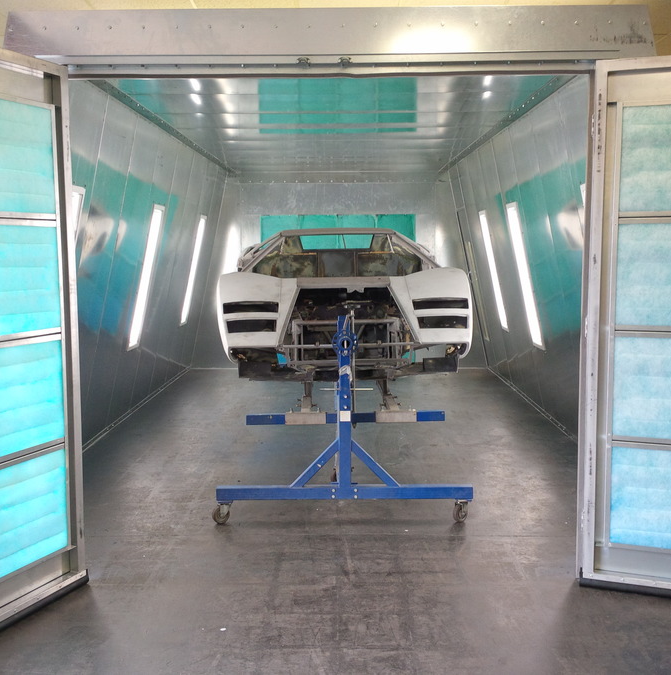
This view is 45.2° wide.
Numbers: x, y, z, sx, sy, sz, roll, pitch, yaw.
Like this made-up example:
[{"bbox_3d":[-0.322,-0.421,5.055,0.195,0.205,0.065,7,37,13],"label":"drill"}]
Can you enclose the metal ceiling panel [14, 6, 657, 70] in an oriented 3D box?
[{"bbox_3d":[-0.020,-1.336,3.622,2.880,0.240,0.060,0,-1,1],"label":"metal ceiling panel"}]

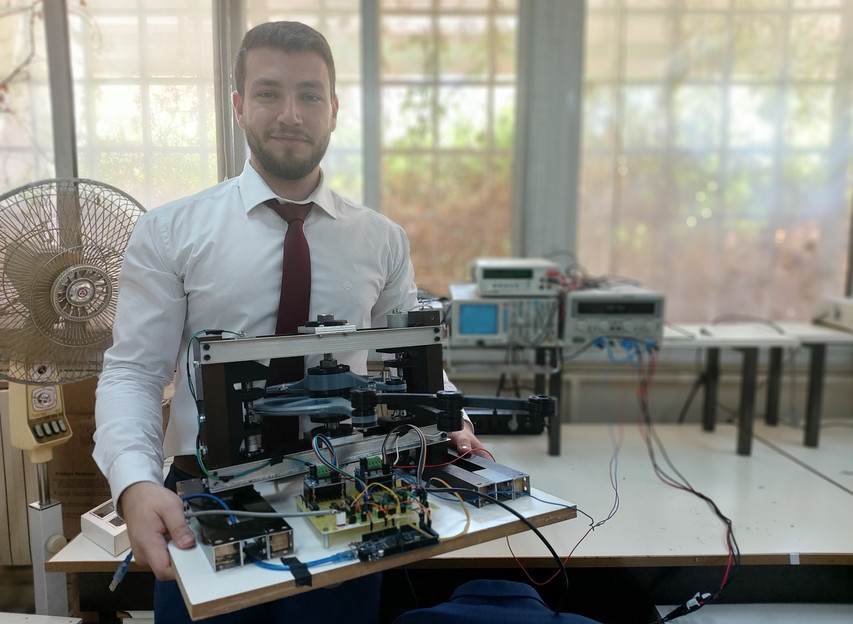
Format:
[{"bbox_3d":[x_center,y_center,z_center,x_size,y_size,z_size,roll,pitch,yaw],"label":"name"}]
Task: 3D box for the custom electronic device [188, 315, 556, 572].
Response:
[{"bbox_3d":[-0.098,0.148,0.892,0.462,0.266,0.373,-3,2,-29],"label":"custom electronic device"}]

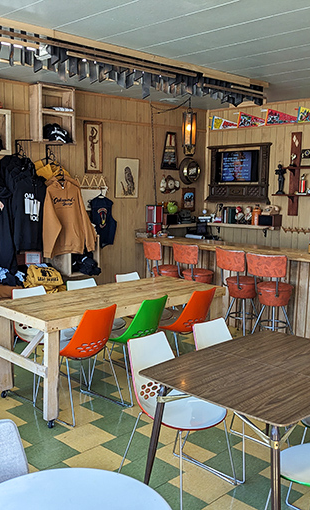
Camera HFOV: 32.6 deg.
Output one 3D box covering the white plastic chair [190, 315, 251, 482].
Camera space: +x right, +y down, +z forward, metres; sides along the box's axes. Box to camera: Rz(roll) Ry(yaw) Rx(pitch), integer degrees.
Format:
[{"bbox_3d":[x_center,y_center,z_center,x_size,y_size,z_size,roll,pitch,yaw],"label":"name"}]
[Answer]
[{"bbox_3d":[0.496,0.857,3.322,0.550,0.810,0.470,8,10,44],"label":"white plastic chair"}]

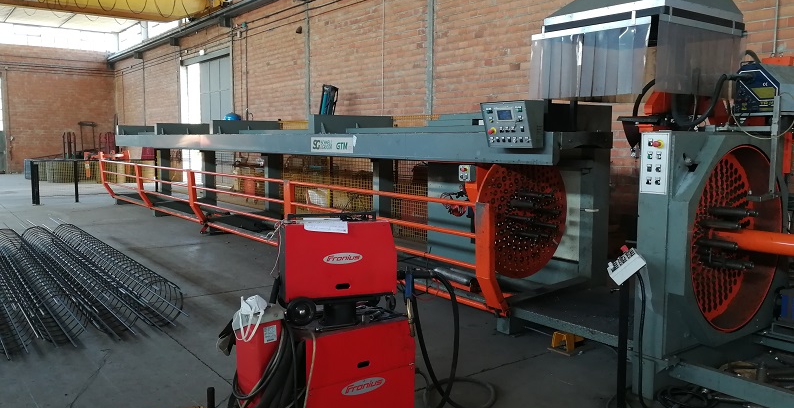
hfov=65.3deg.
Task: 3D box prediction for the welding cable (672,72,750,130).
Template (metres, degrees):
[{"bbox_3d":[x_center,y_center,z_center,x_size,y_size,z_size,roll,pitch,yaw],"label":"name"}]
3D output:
[{"bbox_3d":[2.188,-0.725,4.423,0.250,0.420,0.550,-5,8,-37],"label":"welding cable"}]

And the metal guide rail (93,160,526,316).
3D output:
[{"bbox_3d":[-3.132,-0.074,10.108,0.440,1.030,12.900,-5,8,-37],"label":"metal guide rail"}]

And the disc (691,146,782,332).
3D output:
[{"bbox_3d":[2.386,0.250,4.517,1.370,1.370,0.260,-5,8,-37],"label":"disc"}]

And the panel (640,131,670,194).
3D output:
[{"bbox_3d":[1.593,-0.252,3.790,0.060,0.385,0.190,-5,8,-37],"label":"panel"}]

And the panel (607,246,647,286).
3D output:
[{"bbox_3d":[1.381,0.375,3.728,0.082,0.199,0.094,41,22,-13],"label":"panel"}]

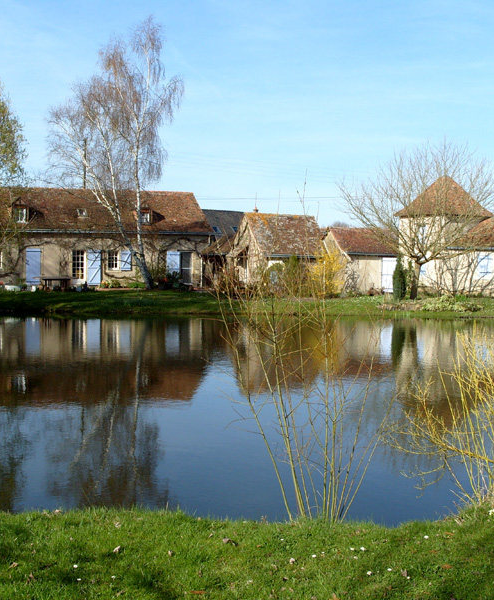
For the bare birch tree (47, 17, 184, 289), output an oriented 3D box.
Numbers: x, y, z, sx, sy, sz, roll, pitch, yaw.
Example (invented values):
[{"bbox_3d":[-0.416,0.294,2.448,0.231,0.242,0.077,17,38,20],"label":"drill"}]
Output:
[{"bbox_3d":[-7.800,-8.740,48.000,7.990,16.170,7.000,1,2,0],"label":"bare birch tree"}]

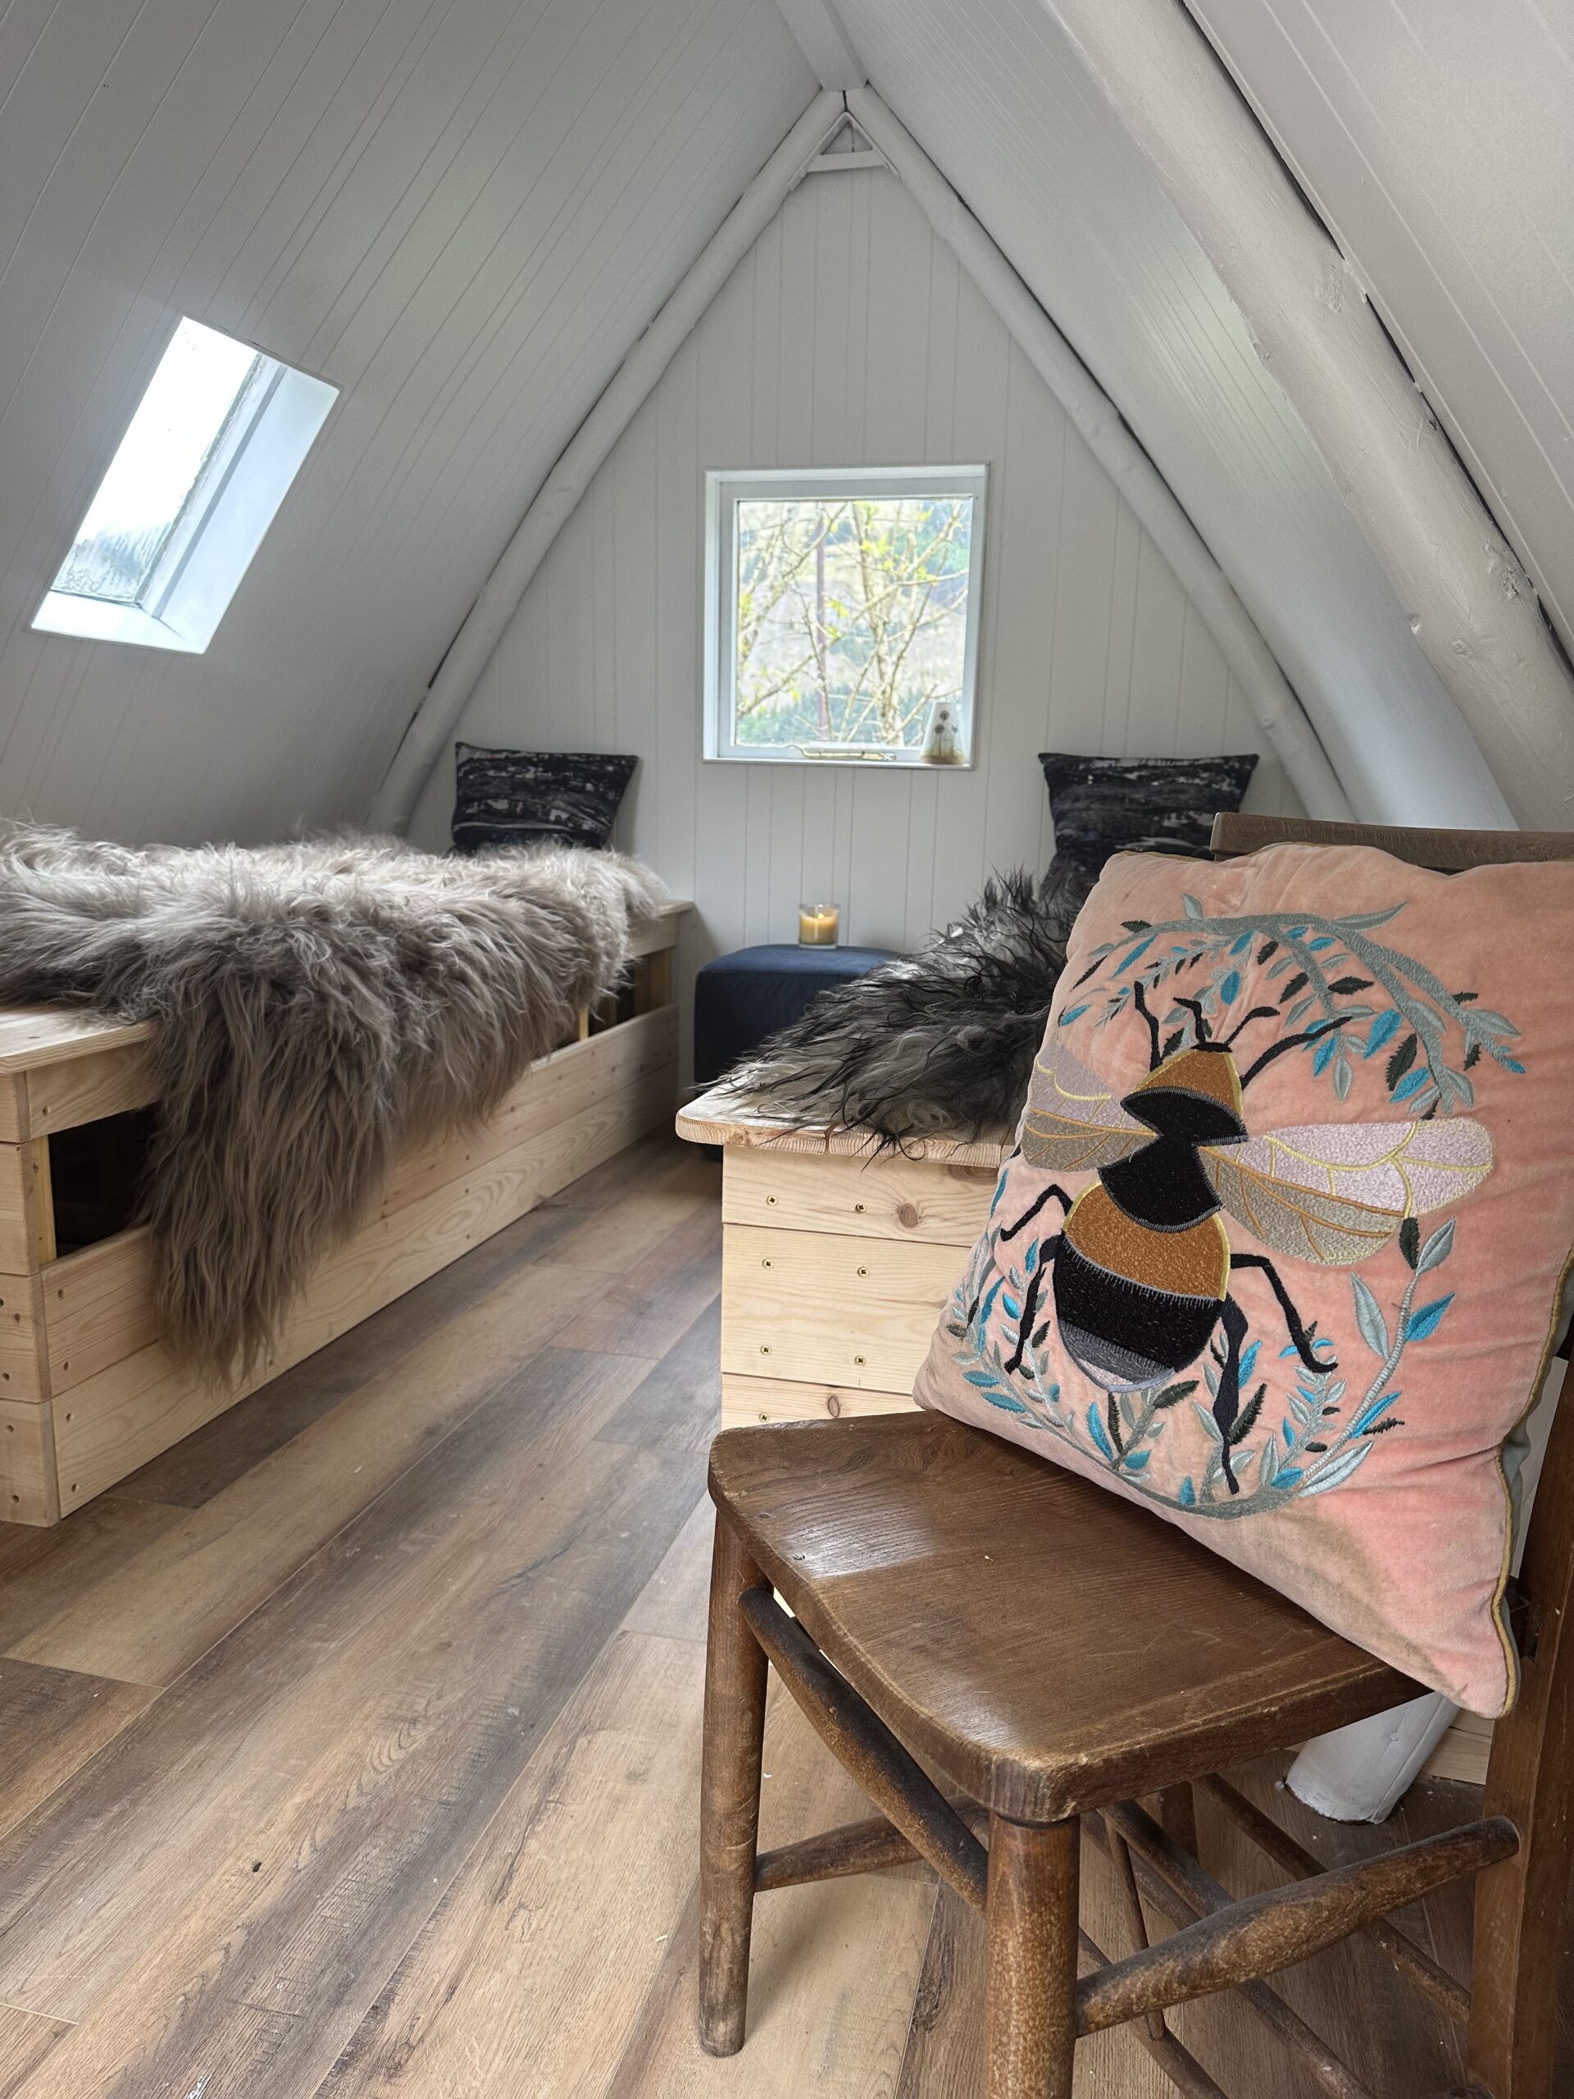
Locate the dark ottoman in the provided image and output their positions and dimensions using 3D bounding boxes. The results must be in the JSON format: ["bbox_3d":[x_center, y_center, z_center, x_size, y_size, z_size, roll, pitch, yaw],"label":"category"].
[{"bbox_3d":[0.085,0.001,3.494,0.497,0.474,0.489,4,11,14],"label":"dark ottoman"}]

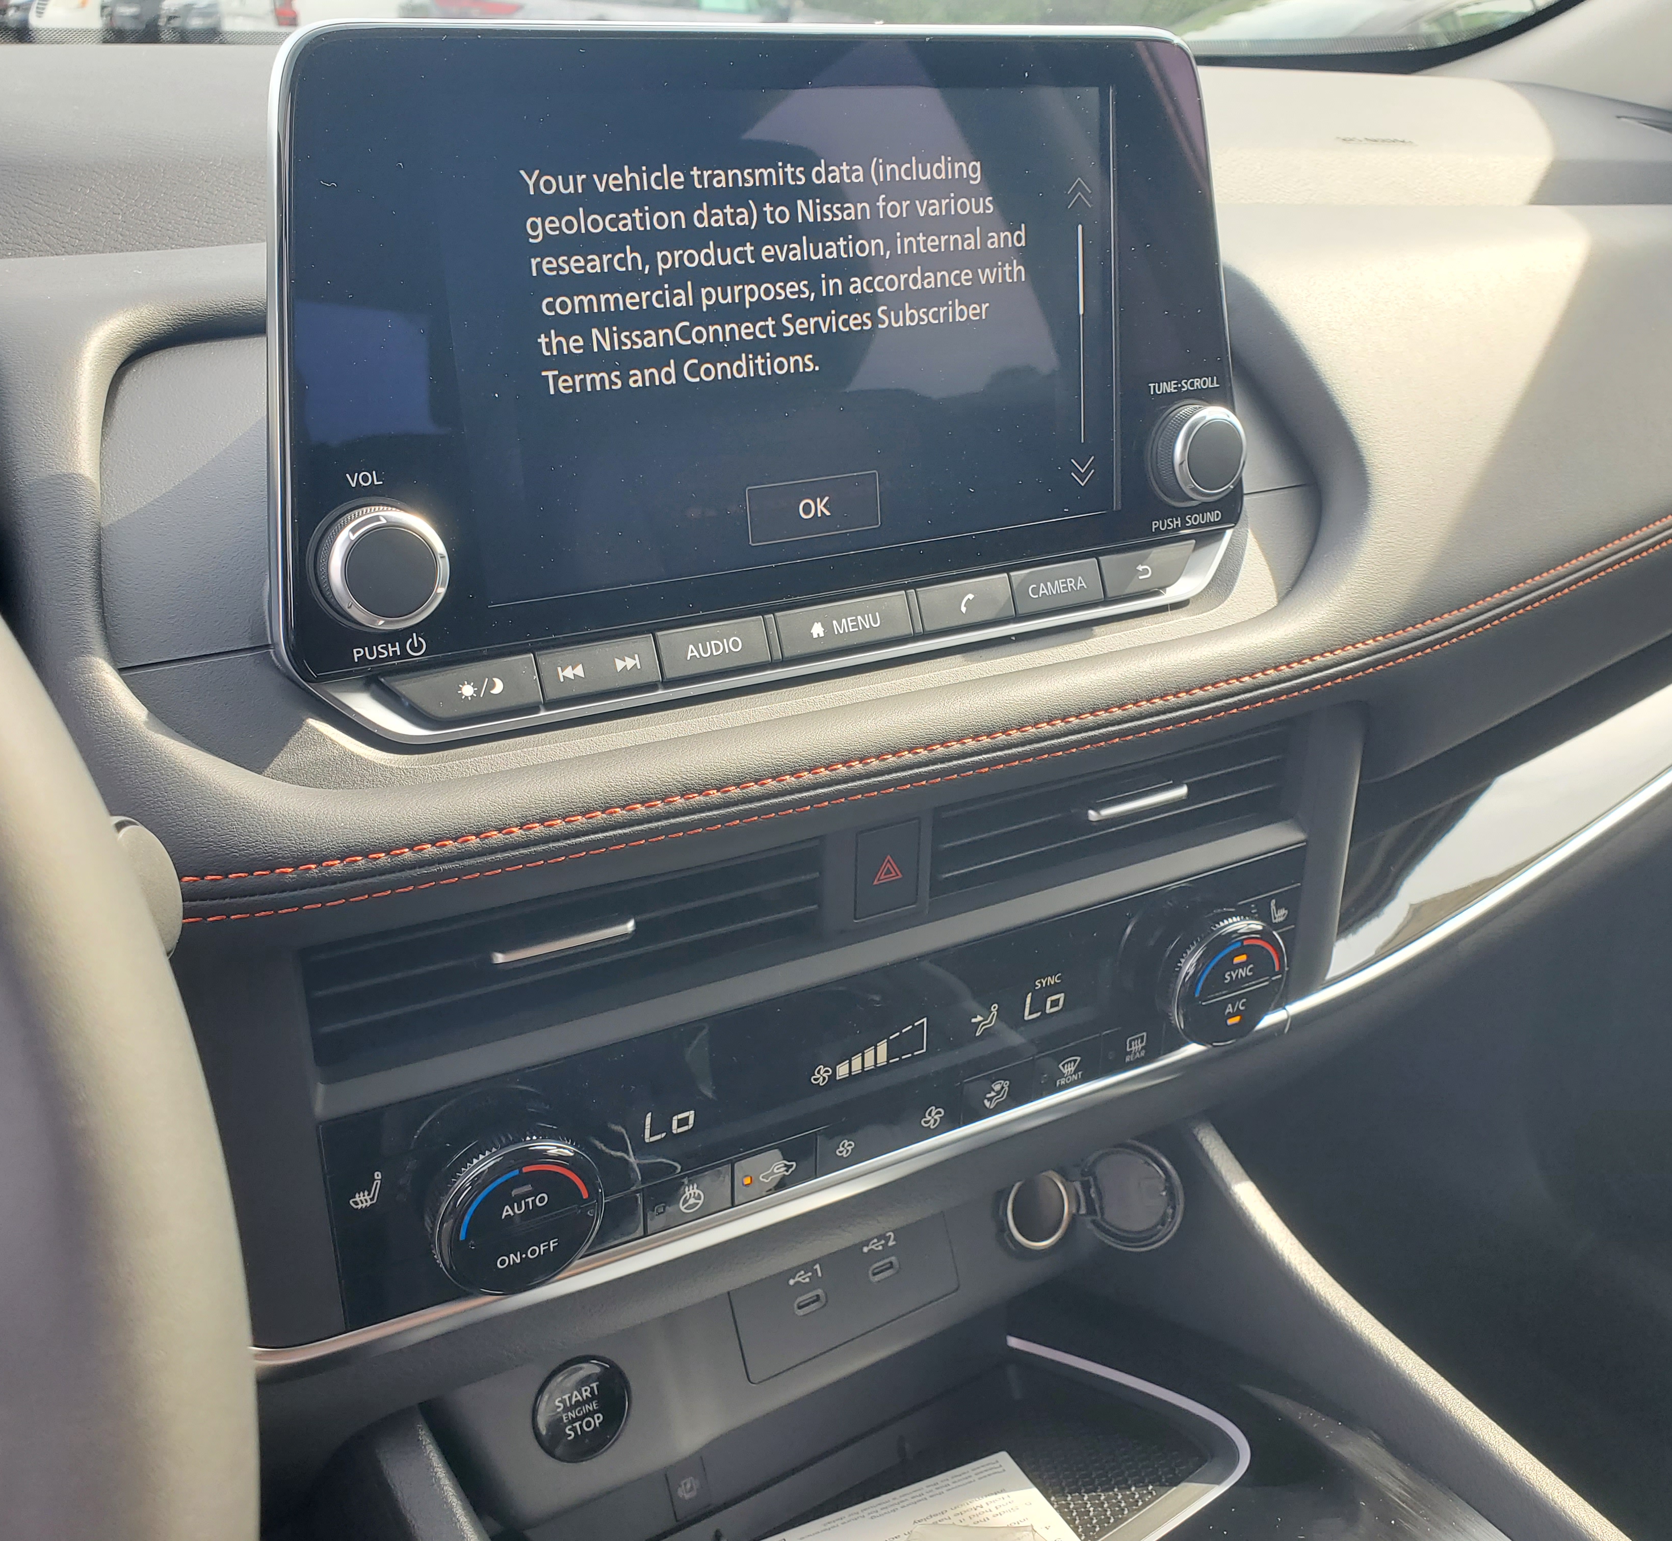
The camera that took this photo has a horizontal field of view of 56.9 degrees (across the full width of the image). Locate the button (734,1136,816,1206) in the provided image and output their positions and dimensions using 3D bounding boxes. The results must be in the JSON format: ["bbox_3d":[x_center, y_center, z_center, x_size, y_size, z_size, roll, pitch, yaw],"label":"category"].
[{"bbox_3d":[-0.017,0.103,0.403,0.024,0.015,0.008,-12,26,-26],"label":"button"}]

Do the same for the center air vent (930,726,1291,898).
[{"bbox_3d":[0.076,0.009,0.434,0.124,0.030,0.025,-13,26,-28],"label":"center air vent"}]

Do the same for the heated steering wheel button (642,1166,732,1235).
[{"bbox_3d":[-0.038,0.107,0.393,0.024,0.015,0.008,-12,26,-26],"label":"heated steering wheel button"}]

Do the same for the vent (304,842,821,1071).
[{"bbox_3d":[-0.062,0.039,0.366,0.124,0.030,0.025,-11,25,-24],"label":"vent"}]

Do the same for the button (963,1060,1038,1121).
[{"bbox_3d":[0.044,0.089,0.433,0.024,0.015,0.008,-12,26,-26],"label":"button"}]

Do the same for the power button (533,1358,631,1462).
[{"bbox_3d":[-0.071,0.178,0.430,0.029,0.029,0.010,-12,4,-26],"label":"power button"}]

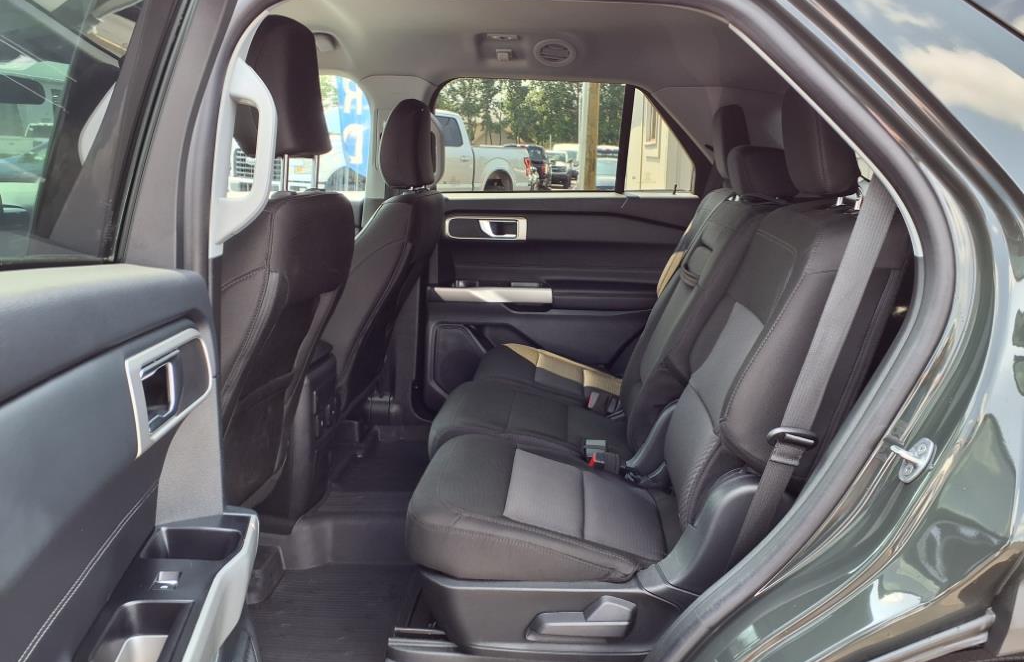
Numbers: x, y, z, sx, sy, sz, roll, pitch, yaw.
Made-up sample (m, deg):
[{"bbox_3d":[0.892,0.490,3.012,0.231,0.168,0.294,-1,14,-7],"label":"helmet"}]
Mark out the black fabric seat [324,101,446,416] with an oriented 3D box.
[{"bbox_3d":[-0.578,-0.175,2.256,0.800,0.970,0.520,1,12,5],"label":"black fabric seat"}]

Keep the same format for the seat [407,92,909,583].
[{"bbox_3d":[0.247,-0.123,1.805,0.820,0.820,1.320,1,12,5],"label":"seat"}]

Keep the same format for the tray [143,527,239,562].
[{"bbox_3d":[-0.350,0.253,0.885,0.095,0.050,0.080,-1,12,-7],"label":"tray"}]

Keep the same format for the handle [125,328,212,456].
[{"bbox_3d":[-0.334,0.049,0.771,0.035,0.080,0.240,-1,7,-7],"label":"handle"}]

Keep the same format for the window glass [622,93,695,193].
[{"bbox_3d":[0.467,-0.605,2.529,0.235,0.330,0.020,1,24,5],"label":"window glass"}]

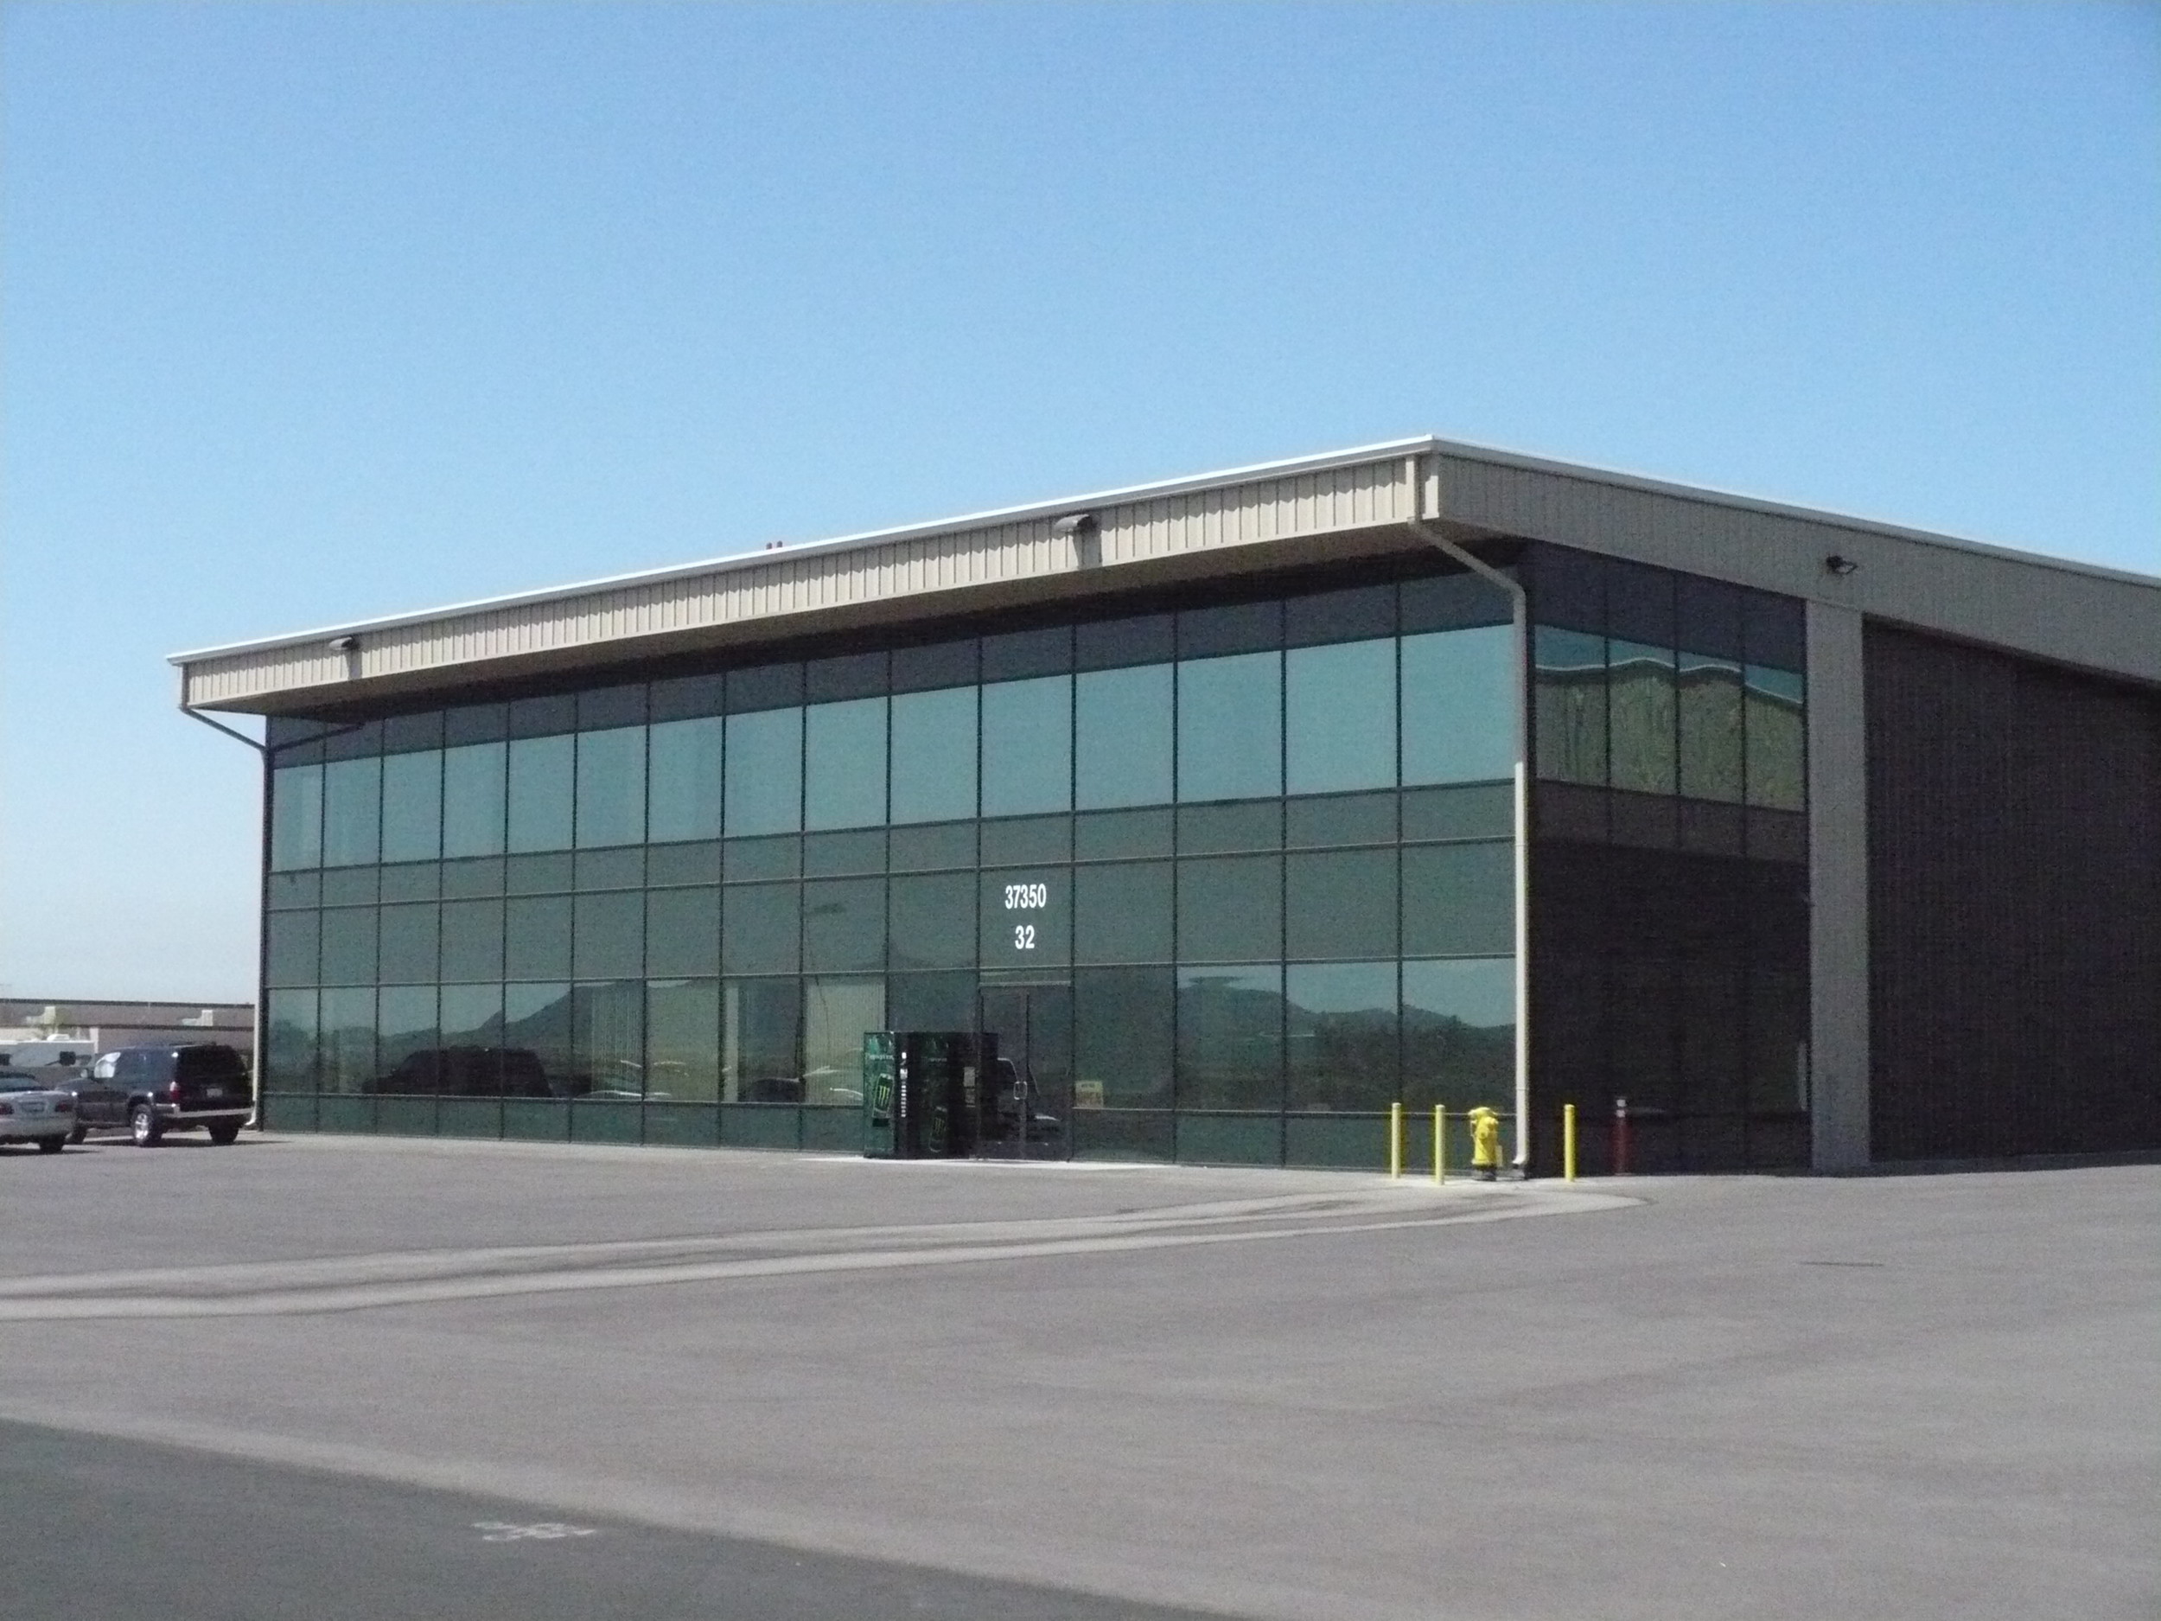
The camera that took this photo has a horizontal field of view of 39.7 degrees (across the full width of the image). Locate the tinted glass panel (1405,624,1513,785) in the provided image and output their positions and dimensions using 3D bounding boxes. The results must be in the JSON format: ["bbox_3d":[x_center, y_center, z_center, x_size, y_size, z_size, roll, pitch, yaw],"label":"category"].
[{"bbox_3d":[4.783,-1.311,37.773,1.850,1.920,0.050,-4,-7,43],"label":"tinted glass panel"}]

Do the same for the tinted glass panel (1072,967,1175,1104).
[{"bbox_3d":[0.580,3.181,42.061,1.880,1.923,0.050,-4,-7,43],"label":"tinted glass panel"}]

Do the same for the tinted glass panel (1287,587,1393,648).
[{"bbox_3d":[3.368,-2.537,38.817,1.824,0.669,0.050,-4,-7,43],"label":"tinted glass panel"}]

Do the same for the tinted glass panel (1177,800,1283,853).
[{"bbox_3d":[2.008,0.261,40.961,1.880,0.659,0.050,-4,-7,43],"label":"tinted glass panel"}]

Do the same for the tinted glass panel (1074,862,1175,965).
[{"bbox_3d":[0.599,1.416,41.110,1.824,1.360,0.050,-4,-7,43],"label":"tinted glass panel"}]

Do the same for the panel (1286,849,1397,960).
[{"bbox_3d":[3.385,1.212,38.876,1.850,1.385,0.050,-4,-7,43],"label":"panel"}]

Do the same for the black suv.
[{"bbox_3d":[-16.656,5.102,53.904,4.550,1.780,1.760,-4,-7,43],"label":"black suv"}]

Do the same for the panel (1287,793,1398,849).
[{"bbox_3d":[3.362,0.134,38.596,1.824,0.641,0.050,-4,-7,43],"label":"panel"}]

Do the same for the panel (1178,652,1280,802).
[{"bbox_3d":[2.002,-1.101,40.383,1.850,1.920,0.050,-4,-7,43],"label":"panel"}]

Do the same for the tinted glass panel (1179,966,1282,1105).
[{"bbox_3d":[1.998,3.075,40.727,1.880,1.923,0.050,-4,-7,43],"label":"tinted glass panel"}]

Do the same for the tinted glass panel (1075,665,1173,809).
[{"bbox_3d":[0.605,-0.985,41.309,1.824,1.873,0.050,-4,-7,43],"label":"tinted glass panel"}]

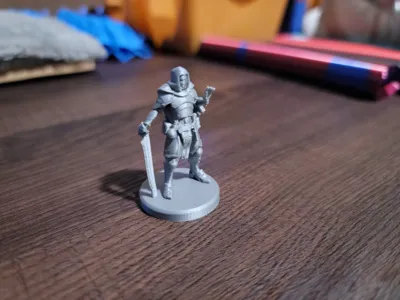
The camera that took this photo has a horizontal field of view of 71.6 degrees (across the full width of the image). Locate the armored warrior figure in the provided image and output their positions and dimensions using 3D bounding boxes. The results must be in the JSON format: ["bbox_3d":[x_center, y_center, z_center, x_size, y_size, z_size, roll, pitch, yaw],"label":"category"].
[{"bbox_3d":[-0.007,-0.005,0.081,0.021,0.037,0.011,-16,31,-28],"label":"armored warrior figure"}]

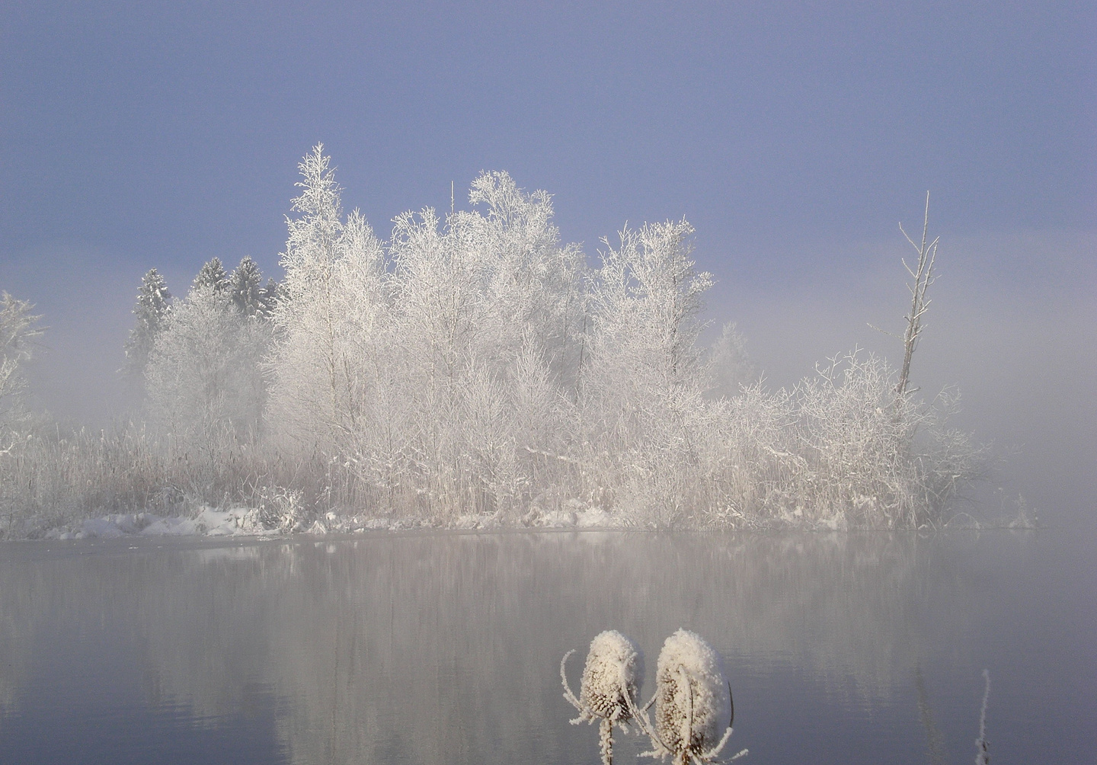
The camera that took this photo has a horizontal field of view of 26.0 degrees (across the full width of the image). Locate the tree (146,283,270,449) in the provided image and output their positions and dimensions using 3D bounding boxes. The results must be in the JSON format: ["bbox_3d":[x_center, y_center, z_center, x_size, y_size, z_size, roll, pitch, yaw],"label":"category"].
[{"bbox_3d":[-12.150,0.380,85.000,4.500,7.910,4.400,0,-2,0],"label":"tree"}]

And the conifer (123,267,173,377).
[{"bbox_3d":[-23.060,-0.320,138.000,3.880,12.640,3.880,-1,-1,0],"label":"conifer"}]

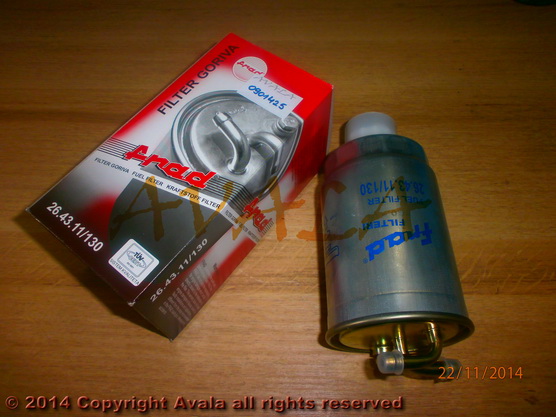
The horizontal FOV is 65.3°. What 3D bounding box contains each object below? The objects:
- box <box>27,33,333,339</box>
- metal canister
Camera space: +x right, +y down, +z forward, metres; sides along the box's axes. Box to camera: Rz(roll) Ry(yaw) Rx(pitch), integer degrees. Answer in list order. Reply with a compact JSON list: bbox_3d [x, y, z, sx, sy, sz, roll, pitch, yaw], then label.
[{"bbox_3d":[-0.056,-0.021,0.324,0.096,0.087,0.195,33,68,20],"label":"box"},{"bbox_3d":[0.072,0.016,0.296,0.086,0.086,0.187,2,58,-2],"label":"metal canister"}]

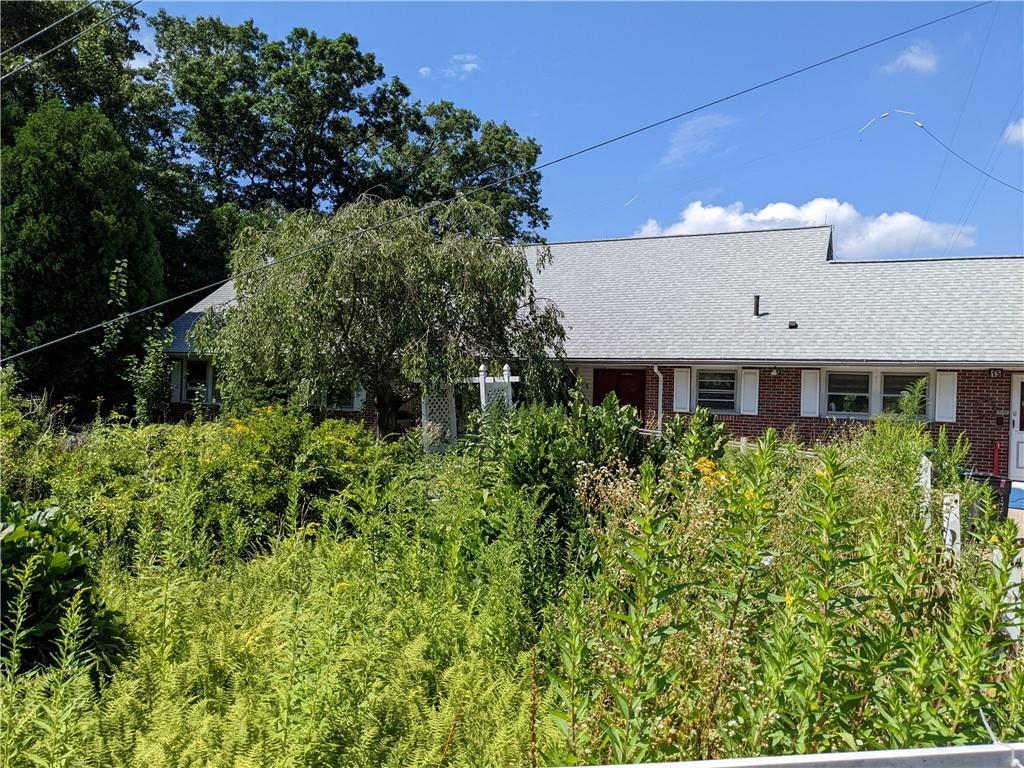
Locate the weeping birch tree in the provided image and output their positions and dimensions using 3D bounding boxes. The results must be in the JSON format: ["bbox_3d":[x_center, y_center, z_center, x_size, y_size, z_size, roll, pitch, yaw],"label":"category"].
[{"bbox_3d":[-2.206,-0.559,13.430,6.000,5.000,5.400,0,3,0],"label":"weeping birch tree"}]

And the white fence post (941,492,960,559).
[{"bbox_3d":[2.875,1.235,5.270,0.095,1.050,0.095,1,3,25],"label":"white fence post"}]

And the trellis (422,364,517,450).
[{"bbox_3d":[-0.682,0.818,12.157,1.600,2.200,0.680,2,4,40],"label":"trellis"}]

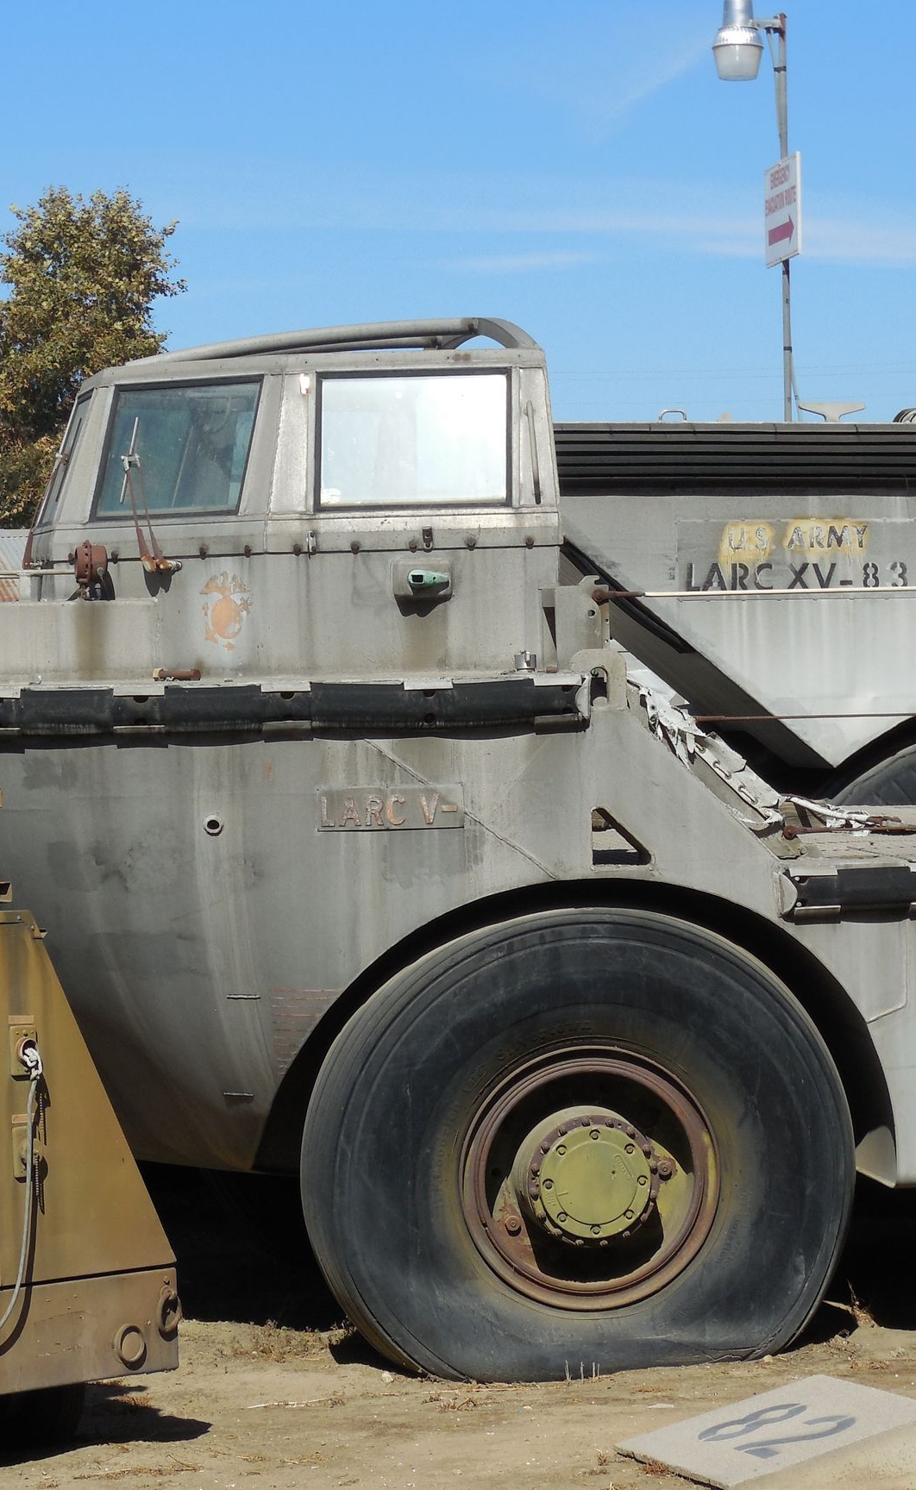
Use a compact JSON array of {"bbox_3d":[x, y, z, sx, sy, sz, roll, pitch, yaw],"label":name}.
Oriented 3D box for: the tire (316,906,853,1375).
[{"bbox_3d":[0.350,1.171,11.600,1.580,1.390,0.480,-1,-2,-11],"label":"tire"}]

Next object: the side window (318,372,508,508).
[{"bbox_3d":[-0.130,-0.895,11.650,0.570,0.410,0.050,-1,-10,-11],"label":"side window"}]

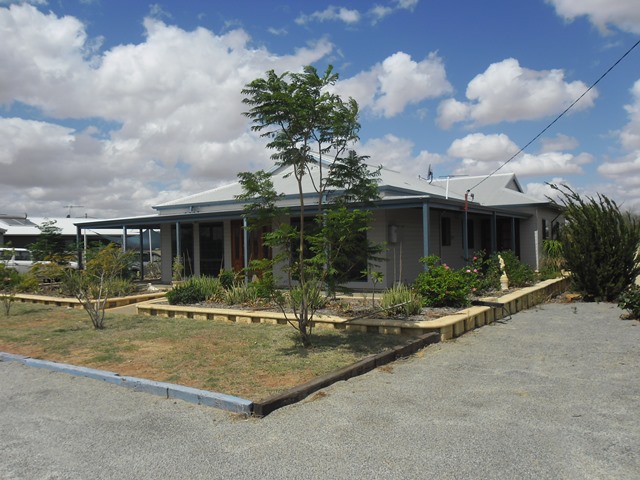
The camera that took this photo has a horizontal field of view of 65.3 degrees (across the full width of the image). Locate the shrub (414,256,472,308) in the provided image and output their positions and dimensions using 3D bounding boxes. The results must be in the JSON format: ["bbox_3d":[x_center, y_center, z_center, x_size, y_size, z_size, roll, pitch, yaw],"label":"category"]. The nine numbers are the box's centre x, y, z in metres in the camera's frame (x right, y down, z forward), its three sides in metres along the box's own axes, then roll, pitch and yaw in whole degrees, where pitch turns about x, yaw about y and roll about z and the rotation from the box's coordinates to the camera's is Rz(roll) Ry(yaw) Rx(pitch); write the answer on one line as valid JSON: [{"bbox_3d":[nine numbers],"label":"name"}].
[{"bbox_3d":[2.807,0.924,11.350,1.280,1.100,1.150,-1,-1,14],"label":"shrub"}]

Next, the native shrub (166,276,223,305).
[{"bbox_3d":[-3.344,1.311,13.300,1.450,0.680,1.200,-1,-1,-14],"label":"native shrub"}]

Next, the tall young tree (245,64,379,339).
[{"bbox_3d":[-0.145,-0.526,7.600,2.130,4.260,2.000,-1,-1,-1],"label":"tall young tree"}]

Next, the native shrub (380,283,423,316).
[{"bbox_3d":[1.681,1.188,10.300,0.860,0.620,0.800,-1,-1,9],"label":"native shrub"}]

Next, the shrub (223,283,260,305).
[{"bbox_3d":[-2.021,1.353,12.850,0.970,0.520,0.850,-1,-1,-9],"label":"shrub"}]

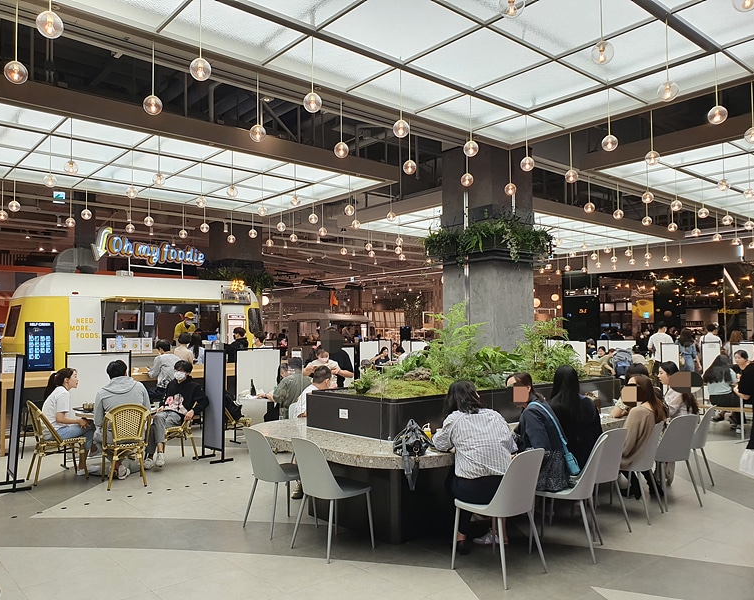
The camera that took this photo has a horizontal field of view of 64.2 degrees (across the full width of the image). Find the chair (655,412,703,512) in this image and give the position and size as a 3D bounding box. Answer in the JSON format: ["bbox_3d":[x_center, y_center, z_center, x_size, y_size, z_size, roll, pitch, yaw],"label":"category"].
[{"bbox_3d":[2.664,1.449,5.529,0.450,0.830,0.510,1,-3,-19],"label":"chair"}]

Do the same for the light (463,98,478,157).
[{"bbox_3d":[0.631,-1.160,4.024,0.102,0.405,0.102,0,-3,0],"label":"light"}]

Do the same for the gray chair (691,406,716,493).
[{"bbox_3d":[3.097,1.455,6.052,0.530,0.820,0.460,-2,-3,41],"label":"gray chair"}]

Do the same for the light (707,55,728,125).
[{"bbox_3d":[3.052,-1.889,5.397,0.162,0.642,0.162,2,-3,-40],"label":"light"}]

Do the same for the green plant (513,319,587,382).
[{"bbox_3d":[1.866,0.546,6.500,0.620,0.660,0.600,2,-3,-40],"label":"green plant"}]

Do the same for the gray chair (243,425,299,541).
[{"bbox_3d":[-0.783,1.436,4.890,0.510,0.820,0.460,2,-4,-42],"label":"gray chair"}]

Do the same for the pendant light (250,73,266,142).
[{"bbox_3d":[-1.158,-1.885,5.877,0.162,0.691,0.162,0,-2,0],"label":"pendant light"}]

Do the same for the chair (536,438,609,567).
[{"bbox_3d":[1.372,1.373,4.296,0.530,0.810,0.470,-1,-3,24],"label":"chair"}]

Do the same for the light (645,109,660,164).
[{"bbox_3d":[1.873,-1.102,4.087,0.100,0.380,0.100,2,-4,-40],"label":"light"}]

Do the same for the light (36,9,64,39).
[{"bbox_3d":[-2.033,-1.711,3.736,0.155,0.163,0.155,2,-3,-40],"label":"light"}]

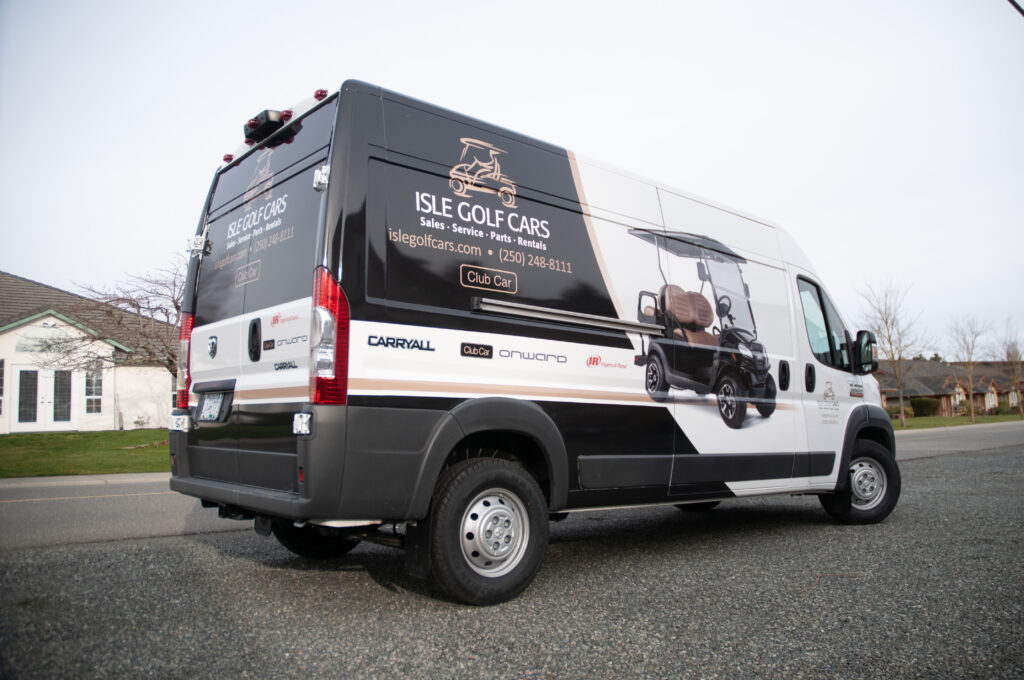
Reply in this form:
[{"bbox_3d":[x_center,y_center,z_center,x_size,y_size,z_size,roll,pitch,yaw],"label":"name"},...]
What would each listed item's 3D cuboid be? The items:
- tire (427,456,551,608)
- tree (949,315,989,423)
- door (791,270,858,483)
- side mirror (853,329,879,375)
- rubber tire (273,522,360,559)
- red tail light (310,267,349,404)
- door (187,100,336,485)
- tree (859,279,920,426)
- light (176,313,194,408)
[{"bbox_3d":[-0.130,0.979,3.943,0.740,0.735,0.230,4,-7,-40],"label":"tire"},{"bbox_3d":[28.271,1.765,47.500,2.600,6.789,2.600,-1,-6,0],"label":"tree"},{"bbox_3d":[2.546,0.282,6.220,1.060,1.690,0.220,4,-7,-40],"label":"door"},{"bbox_3d":[2.898,0.106,6.267,0.155,0.370,0.220,4,-7,-40],"label":"side mirror"},{"bbox_3d":[-1.283,1.127,5.305,0.740,0.735,0.230,4,-7,-40],"label":"rubber tire"},{"bbox_3d":[-0.823,-0.024,3.413,0.150,0.610,0.180,4,-7,-40],"label":"red tail light"},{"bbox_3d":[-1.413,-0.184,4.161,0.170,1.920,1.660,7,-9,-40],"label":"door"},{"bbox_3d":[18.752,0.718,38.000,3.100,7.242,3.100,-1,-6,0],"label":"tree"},{"bbox_3d":[-2.027,0.132,4.836,0.150,0.610,0.180,4,-7,-40],"label":"light"}]

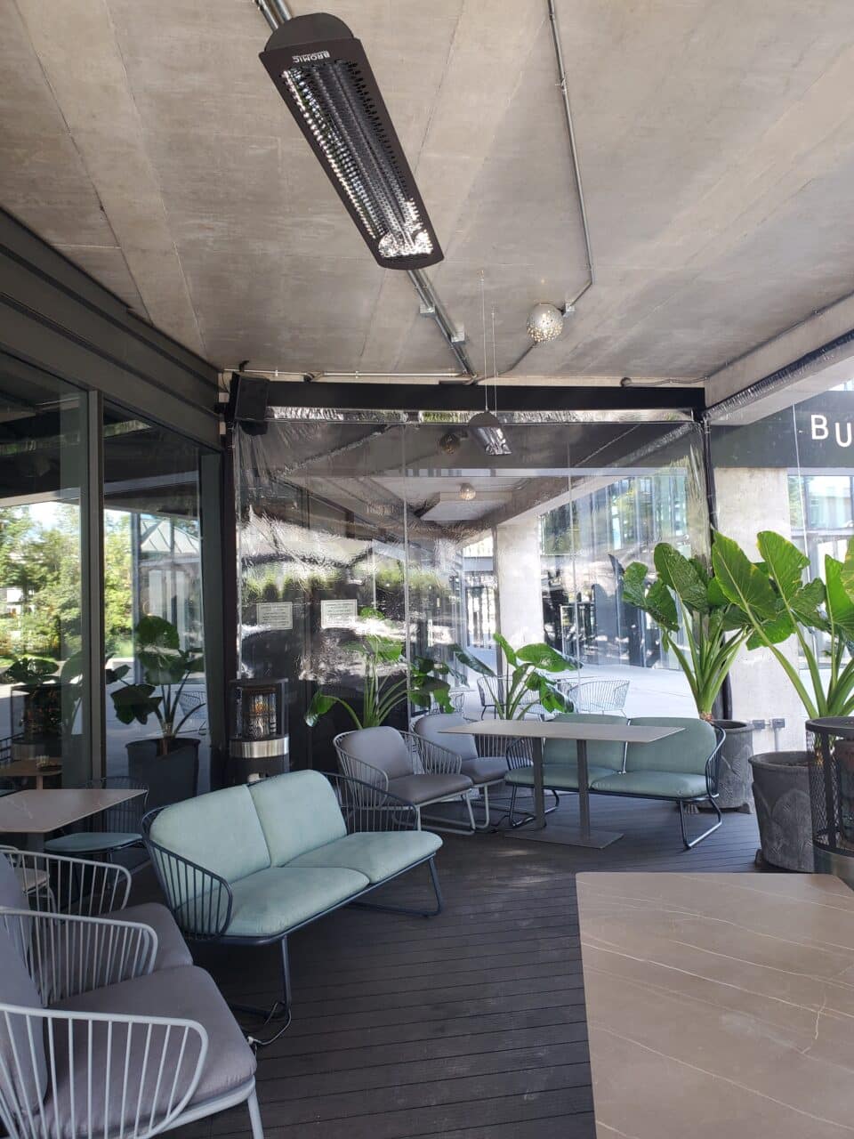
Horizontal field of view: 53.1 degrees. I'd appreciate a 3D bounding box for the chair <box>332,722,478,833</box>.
[{"bbox_3d":[-0.149,1.542,6.196,0.770,0.775,0.830,-5,-4,38],"label":"chair"}]

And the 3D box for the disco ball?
[{"bbox_3d":[0.820,-1.706,5.914,0.255,0.265,0.255,-2,-4,0],"label":"disco ball"}]

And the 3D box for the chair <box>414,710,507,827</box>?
[{"bbox_3d":[0.390,1.569,6.937,0.770,0.775,0.820,-5,-5,41],"label":"chair"}]

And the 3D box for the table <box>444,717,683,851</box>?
[{"bbox_3d":[0.951,1.513,6.067,1.582,0.741,0.714,-4,-4,33],"label":"table"}]

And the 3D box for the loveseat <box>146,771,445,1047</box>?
[{"bbox_3d":[-0.570,1.431,4.158,0.770,0.775,1.520,-4,-4,28],"label":"loveseat"}]

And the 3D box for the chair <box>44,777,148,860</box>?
[{"bbox_3d":[-1.709,1.504,4.580,0.560,0.760,0.570,-3,-4,16],"label":"chair"}]

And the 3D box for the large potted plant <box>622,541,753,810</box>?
[{"bbox_3d":[2.132,0.833,6.857,1.120,2.113,1.000,-2,-4,0],"label":"large potted plant"}]

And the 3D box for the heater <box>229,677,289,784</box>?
[{"bbox_3d":[-1.218,1.390,6.279,0.440,1.163,0.440,-2,-4,0],"label":"heater"}]

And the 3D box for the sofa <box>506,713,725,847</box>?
[{"bbox_3d":[1.369,1.497,6.319,1.520,0.775,0.770,-4,-4,35],"label":"sofa"}]

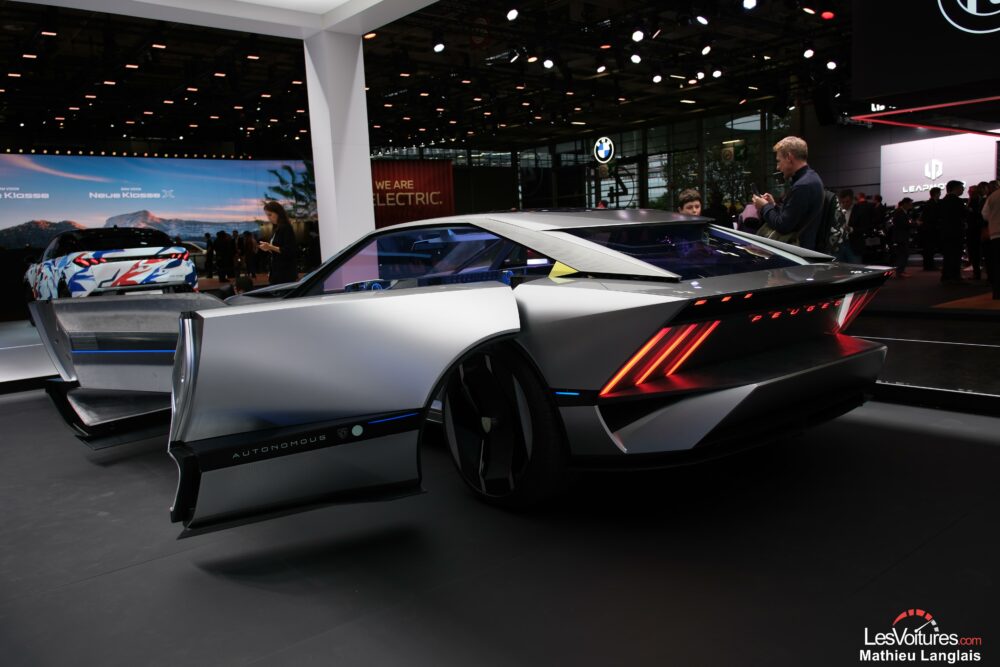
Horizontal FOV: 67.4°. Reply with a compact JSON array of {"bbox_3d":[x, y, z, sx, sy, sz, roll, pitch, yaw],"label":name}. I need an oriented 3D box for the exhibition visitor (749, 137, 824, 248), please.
[{"bbox_3d":[2.000,-0.464,5.219,0.580,1.770,0.520,1,8,25],"label":"exhibition visitor"}]

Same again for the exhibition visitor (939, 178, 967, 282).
[{"bbox_3d":[7.938,-1.764,13.100,0.360,1.760,0.500,-2,8,3],"label":"exhibition visitor"}]

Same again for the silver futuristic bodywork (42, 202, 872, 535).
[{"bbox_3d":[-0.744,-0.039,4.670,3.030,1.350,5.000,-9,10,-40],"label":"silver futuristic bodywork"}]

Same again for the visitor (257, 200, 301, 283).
[{"bbox_3d":[-2.299,-0.568,8.037,0.480,1.670,0.460,-4,8,-11],"label":"visitor"}]

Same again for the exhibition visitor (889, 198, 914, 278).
[{"bbox_3d":[8.350,-1.976,15.600,0.400,1.660,0.480,0,8,21],"label":"exhibition visitor"}]

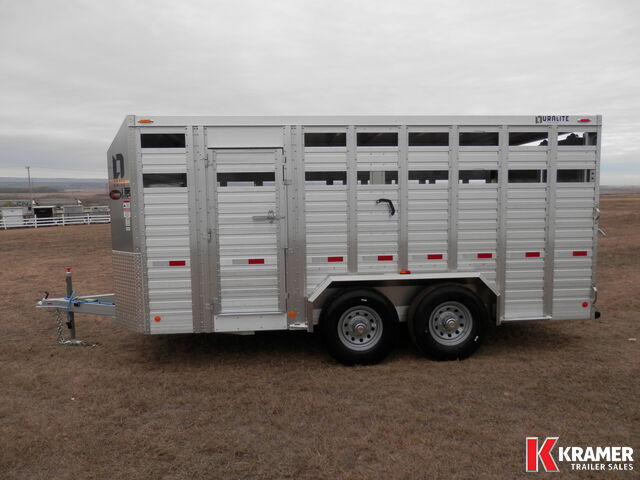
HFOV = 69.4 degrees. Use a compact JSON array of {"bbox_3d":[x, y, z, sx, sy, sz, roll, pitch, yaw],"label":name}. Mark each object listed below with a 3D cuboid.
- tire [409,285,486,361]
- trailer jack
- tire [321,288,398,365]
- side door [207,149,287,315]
[{"bbox_3d":[1.239,0.790,4.506,0.730,0.730,0.230,-1,5,-4],"label":"tire"},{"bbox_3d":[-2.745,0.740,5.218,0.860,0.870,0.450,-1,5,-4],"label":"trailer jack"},{"bbox_3d":[0.372,0.819,4.439,0.730,0.730,0.230,-1,5,-4],"label":"tire"},{"bbox_3d":[-0.684,-0.074,4.458,0.726,1.586,0.055,-1,5,-4],"label":"side door"}]

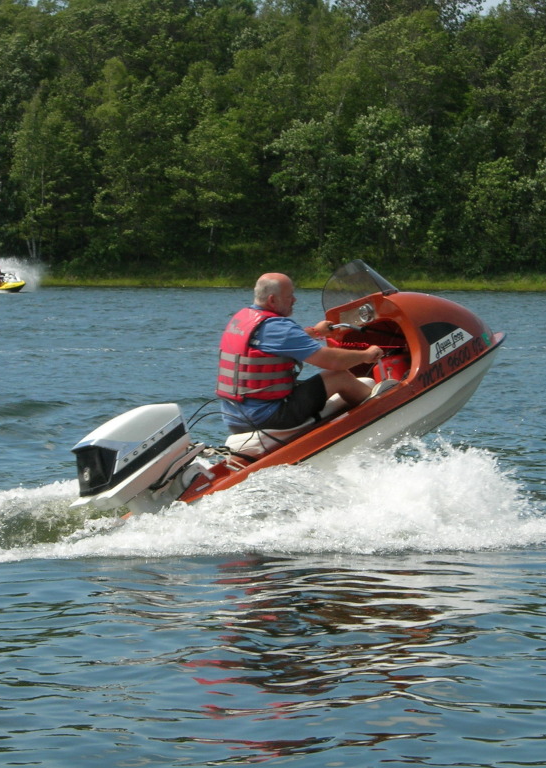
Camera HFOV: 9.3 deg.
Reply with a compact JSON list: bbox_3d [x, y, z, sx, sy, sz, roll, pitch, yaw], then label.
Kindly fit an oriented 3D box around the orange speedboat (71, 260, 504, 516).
[{"bbox_3d":[0.121,0.154,17.932,2.750,1.200,1.130,-26,4,-26],"label":"orange speedboat"}]

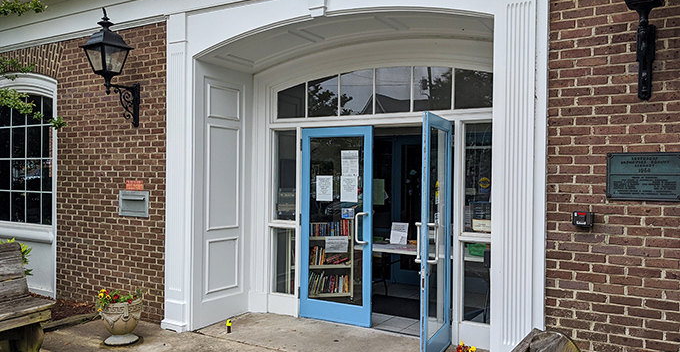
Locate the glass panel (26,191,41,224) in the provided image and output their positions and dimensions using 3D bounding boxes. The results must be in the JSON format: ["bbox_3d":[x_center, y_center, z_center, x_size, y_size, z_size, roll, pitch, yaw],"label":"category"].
[{"bbox_3d":[-4.148,0.436,7.178,0.347,0.422,0.035,1,1,30],"label":"glass panel"}]

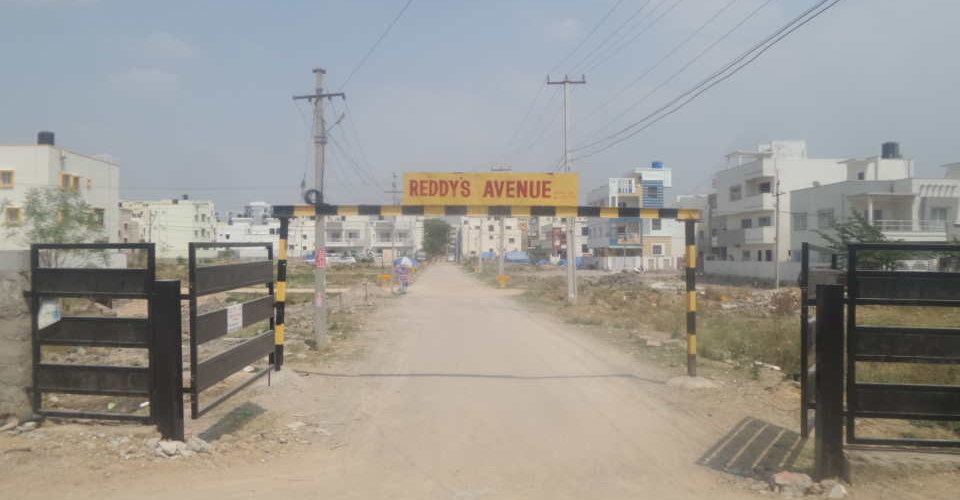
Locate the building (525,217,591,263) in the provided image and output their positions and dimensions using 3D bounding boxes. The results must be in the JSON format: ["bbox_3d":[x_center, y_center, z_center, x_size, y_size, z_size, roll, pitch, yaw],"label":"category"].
[{"bbox_3d":[15.000,-2.300,131.000,10.000,10.200,12.000,0,0,-3],"label":"building"}]

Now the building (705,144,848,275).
[{"bbox_3d":[30.100,-3.900,66.500,9.400,12.800,12.500,0,0,-3],"label":"building"}]

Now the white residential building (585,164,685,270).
[{"bbox_3d":[20.900,-4.200,92.500,9.600,13.400,13.500,0,0,-3],"label":"white residential building"}]

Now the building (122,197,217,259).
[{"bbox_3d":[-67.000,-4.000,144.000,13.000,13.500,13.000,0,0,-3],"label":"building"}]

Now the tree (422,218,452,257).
[{"bbox_3d":[-11.800,-2.800,185.000,8.300,11.700,8.300,0,0,-3],"label":"tree"}]

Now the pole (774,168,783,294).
[{"bbox_3d":[17.950,-1.170,40.000,0.550,7.200,0.400,0,0,-3],"label":"pole"}]

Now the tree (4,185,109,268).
[{"bbox_3d":[-25.200,-0.650,39.500,5.800,6.100,5.400,0,0,-3],"label":"tree"}]

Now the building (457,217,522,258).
[{"bbox_3d":[3.200,-2.900,170.000,14.000,12.000,12.000,0,0,-3],"label":"building"}]

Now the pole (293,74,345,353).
[{"bbox_3d":[-3.740,-0.960,15.400,1.200,6.480,0.500,0,0,-3],"label":"pole"}]

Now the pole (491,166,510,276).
[{"bbox_3d":[1.880,-2.600,61.000,1.800,10.100,0.400,0,0,-3],"label":"pole"}]

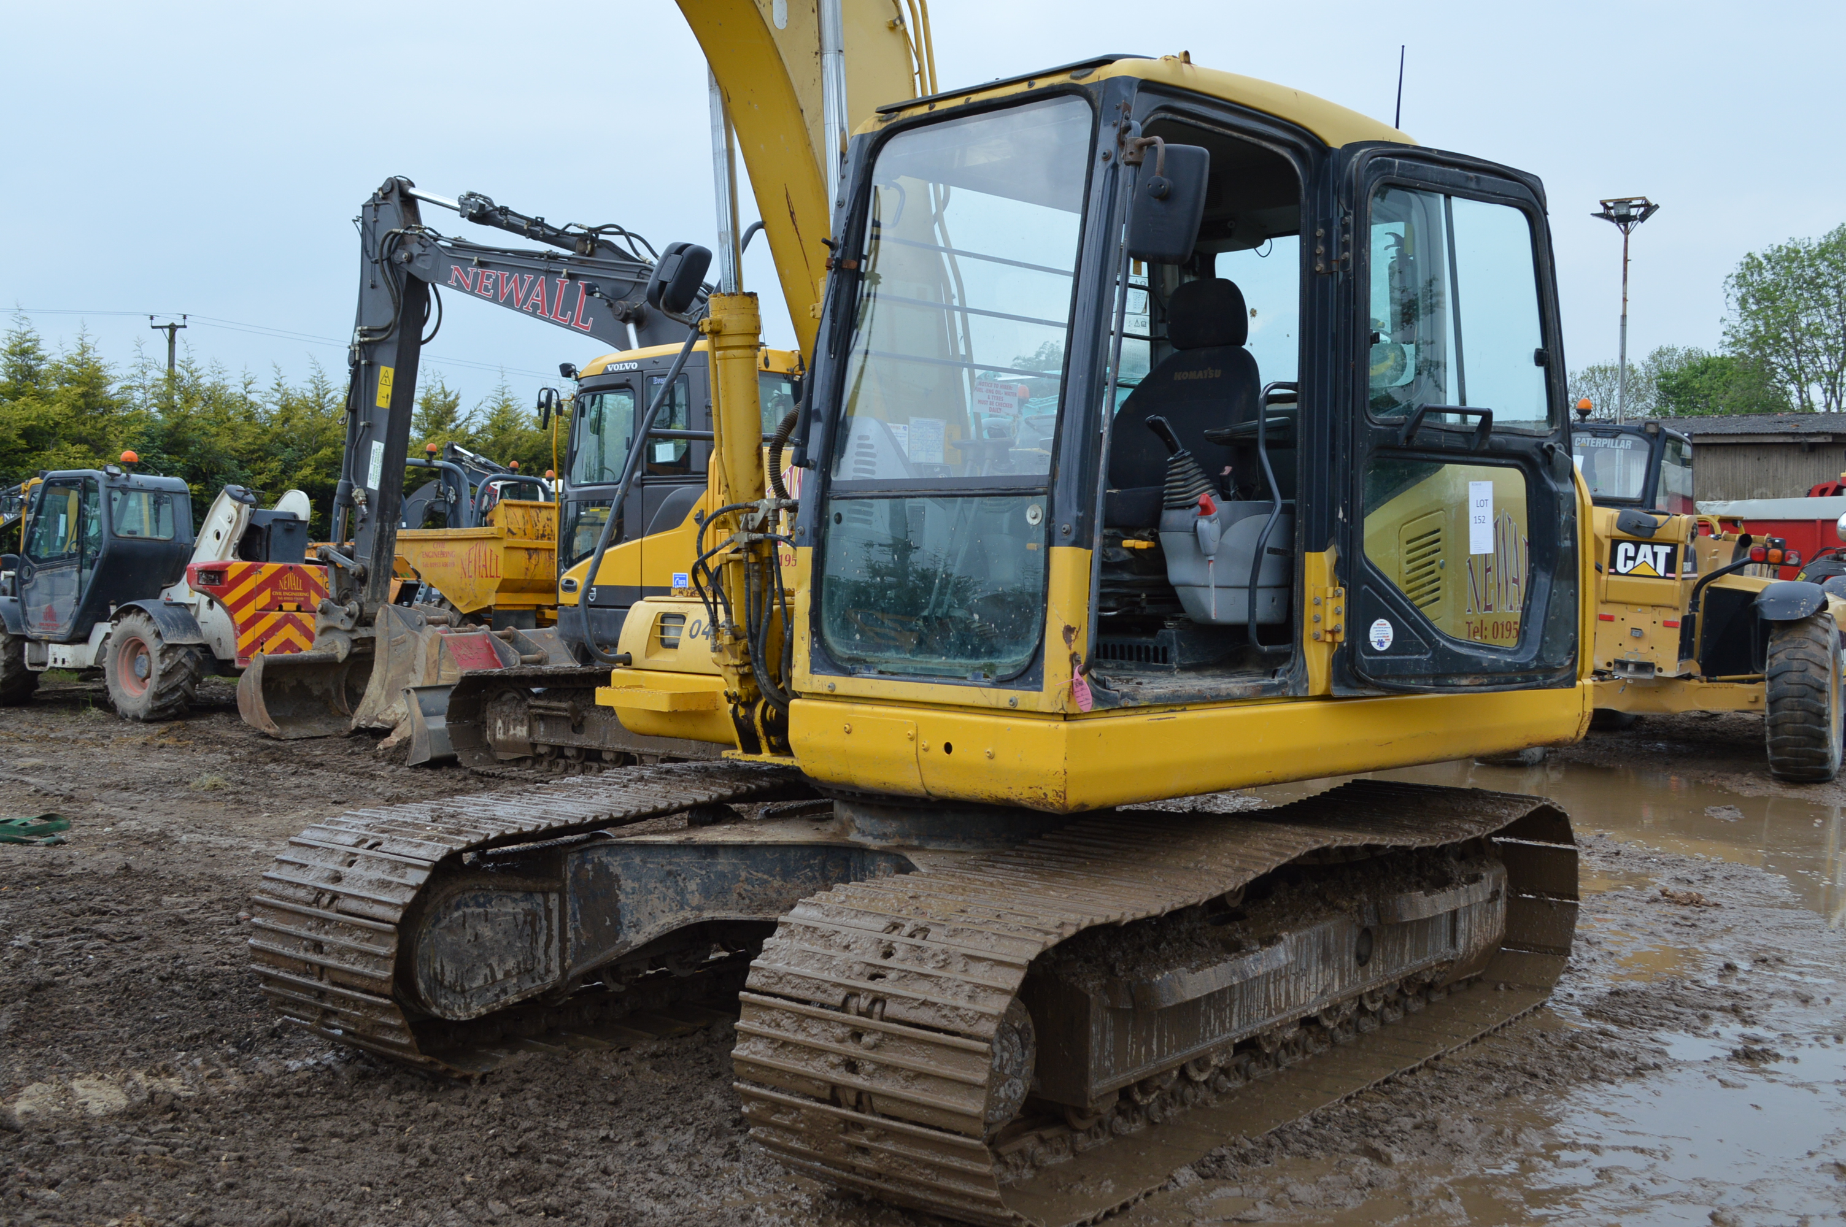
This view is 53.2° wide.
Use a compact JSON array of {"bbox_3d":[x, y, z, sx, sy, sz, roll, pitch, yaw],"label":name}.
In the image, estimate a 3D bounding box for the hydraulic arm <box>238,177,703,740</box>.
[{"bbox_3d":[-3.413,-1.287,15.071,5.300,4.700,1.200,2,1,36],"label":"hydraulic arm"}]

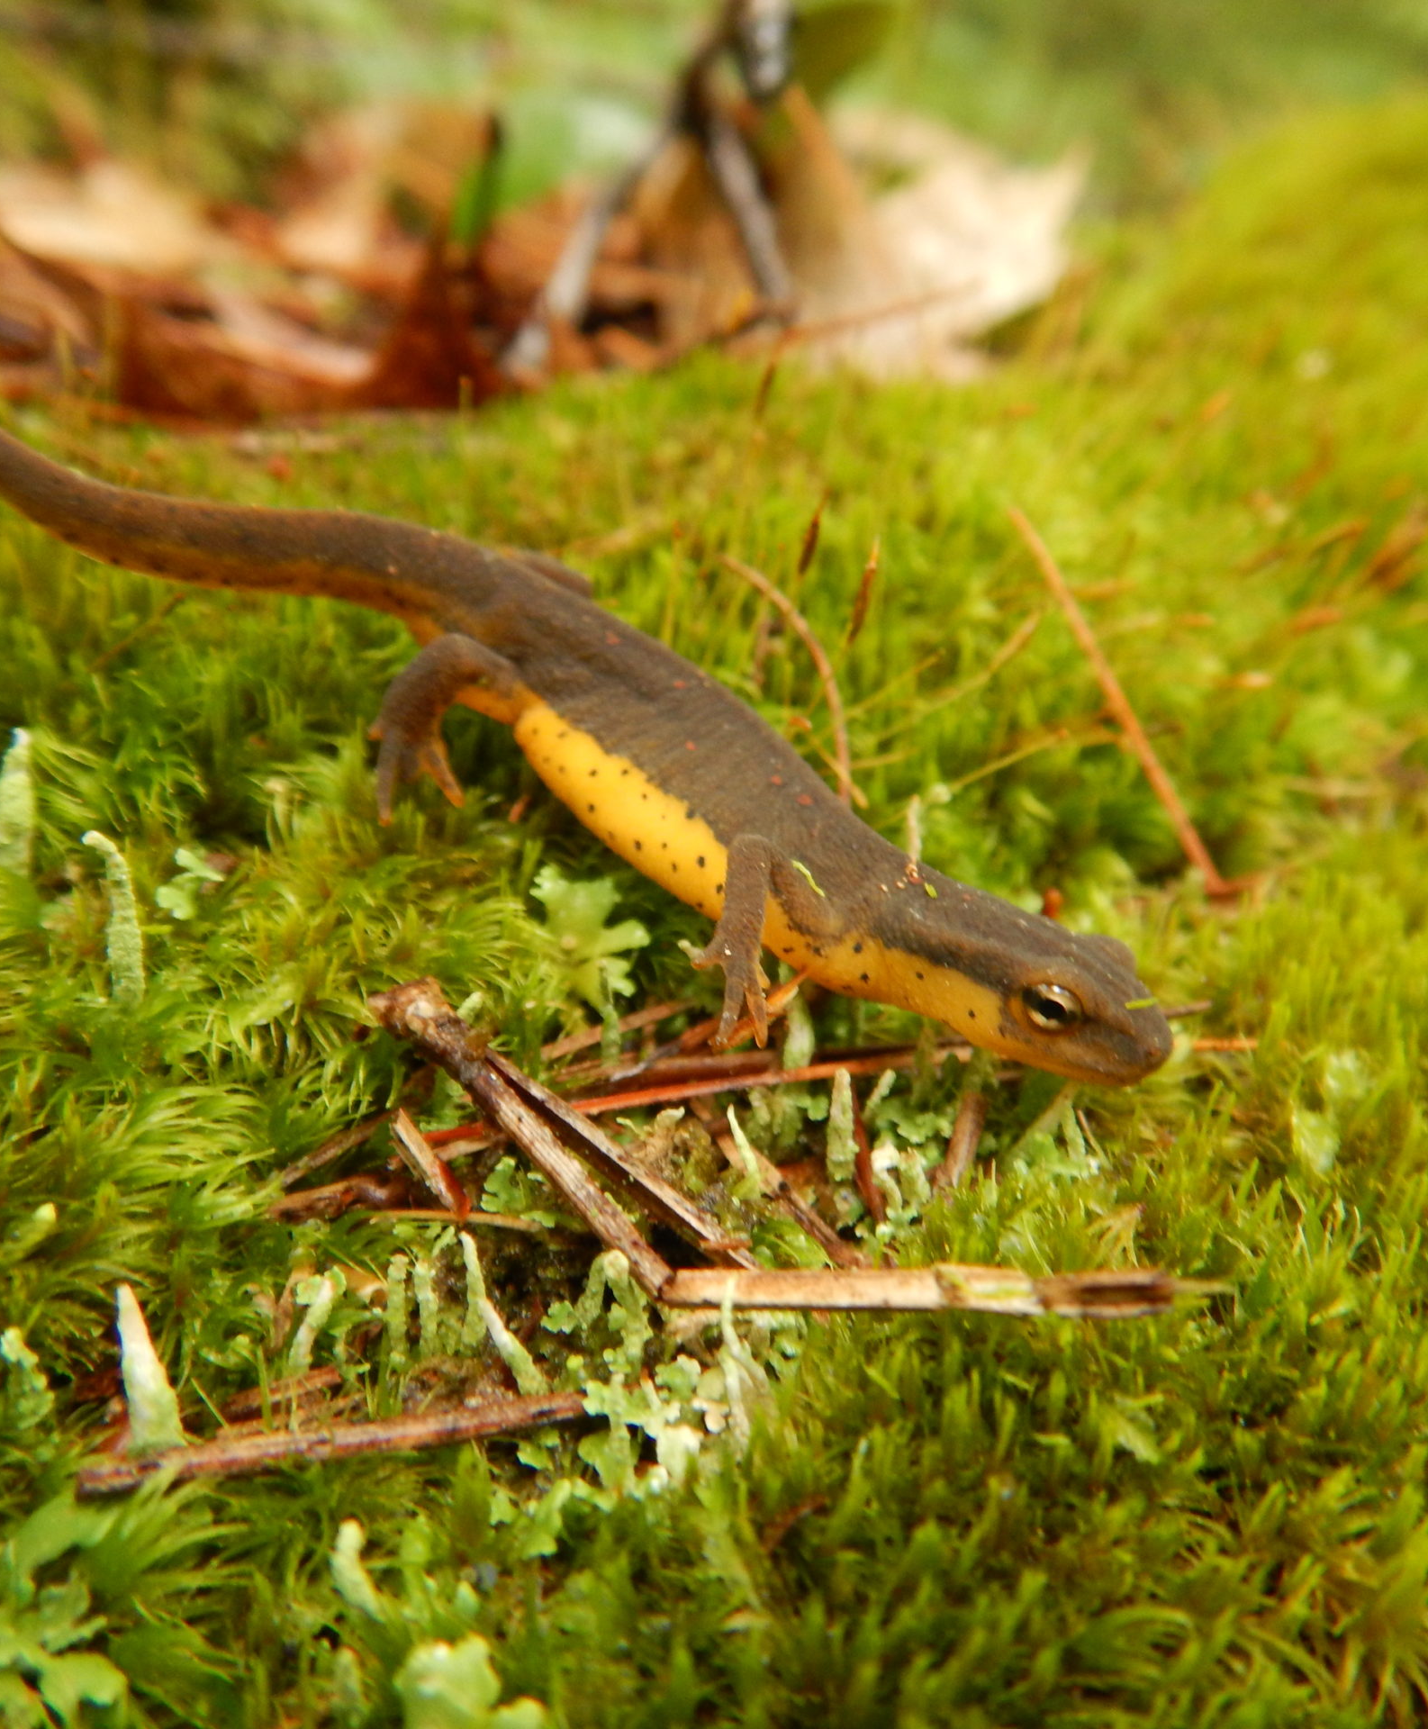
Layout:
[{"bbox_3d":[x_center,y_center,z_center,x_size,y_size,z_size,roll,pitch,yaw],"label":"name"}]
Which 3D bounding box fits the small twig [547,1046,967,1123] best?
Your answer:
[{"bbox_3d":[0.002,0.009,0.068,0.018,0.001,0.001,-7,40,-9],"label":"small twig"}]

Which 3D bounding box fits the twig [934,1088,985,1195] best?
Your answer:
[{"bbox_3d":[0.010,0.011,0.064,0.001,0.001,0.005,12,43,15],"label":"twig"}]

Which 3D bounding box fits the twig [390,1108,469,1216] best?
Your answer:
[{"bbox_3d":[-0.011,0.012,0.063,0.001,0.001,0.005,-21,46,-25],"label":"twig"}]

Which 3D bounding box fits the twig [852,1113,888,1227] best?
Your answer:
[{"bbox_3d":[0.006,0.012,0.064,0.001,0.001,0.006,-5,39,-6],"label":"twig"}]

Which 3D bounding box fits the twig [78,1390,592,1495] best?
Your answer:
[{"bbox_3d":[-0.013,0.020,0.055,0.017,0.001,0.001,-7,38,-7],"label":"twig"}]

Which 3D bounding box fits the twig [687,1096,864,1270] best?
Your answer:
[{"bbox_3d":[0.002,0.013,0.064,0.001,0.001,0.011,-25,45,-27],"label":"twig"}]

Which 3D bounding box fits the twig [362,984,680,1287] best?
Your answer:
[{"bbox_3d":[-0.008,0.010,0.063,0.002,0.002,0.019,-28,49,-31],"label":"twig"}]

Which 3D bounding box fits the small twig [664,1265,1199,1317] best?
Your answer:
[{"bbox_3d":[0.008,0.016,0.059,0.019,0.001,0.001,1,39,1],"label":"small twig"}]

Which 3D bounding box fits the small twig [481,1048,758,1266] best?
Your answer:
[{"bbox_3d":[-0.004,0.011,0.064,0.015,0.001,0.001,32,49,33],"label":"small twig"}]

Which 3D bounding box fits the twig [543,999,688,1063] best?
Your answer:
[{"bbox_3d":[-0.004,0.007,0.069,0.006,0.001,0.001,-20,42,-21],"label":"twig"}]

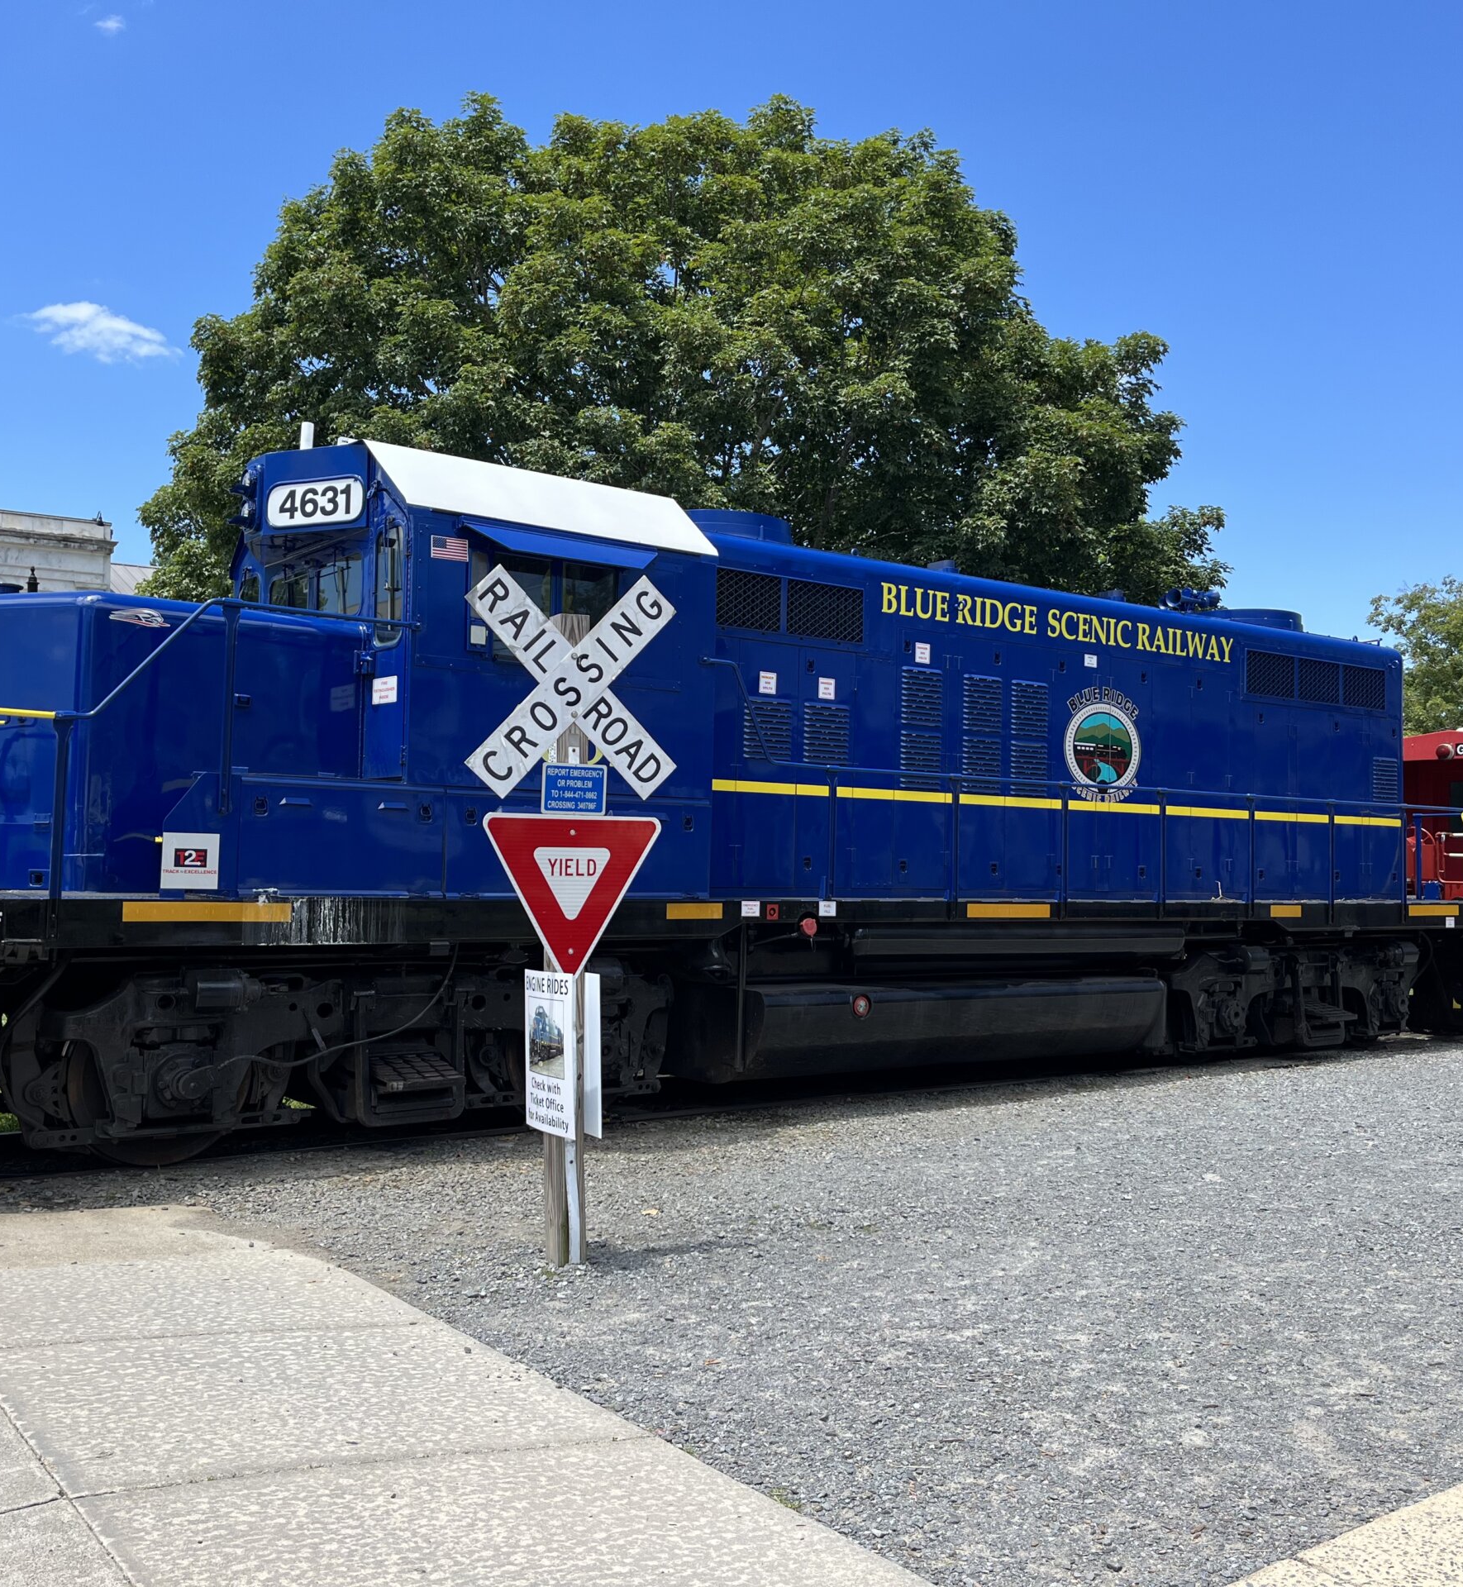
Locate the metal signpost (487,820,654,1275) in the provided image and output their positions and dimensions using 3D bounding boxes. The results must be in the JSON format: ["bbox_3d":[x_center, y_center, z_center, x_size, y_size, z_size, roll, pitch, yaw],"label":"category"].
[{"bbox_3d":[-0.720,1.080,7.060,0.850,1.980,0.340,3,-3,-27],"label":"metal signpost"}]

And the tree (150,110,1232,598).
[{"bbox_3d":[-0.610,-3.900,23.700,16.000,13.100,15.000,1,-3,-2],"label":"tree"}]

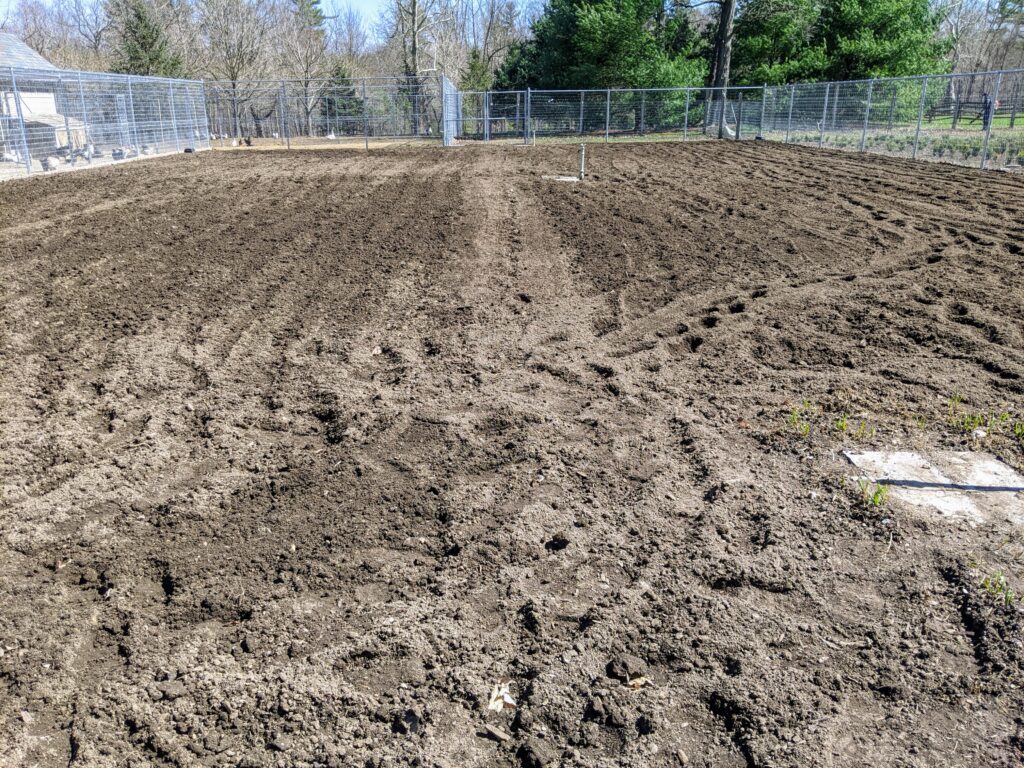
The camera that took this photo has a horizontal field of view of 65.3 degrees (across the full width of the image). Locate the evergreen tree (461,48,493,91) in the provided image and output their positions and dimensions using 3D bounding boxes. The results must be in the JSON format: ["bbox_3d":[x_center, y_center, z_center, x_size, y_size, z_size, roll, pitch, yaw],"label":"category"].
[{"bbox_3d":[-1.903,-15.523,42.337,1.992,4.181,1.992,-1,19,-2],"label":"evergreen tree"}]

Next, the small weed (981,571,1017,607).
[{"bbox_3d":[1.496,0.628,2.457,0.080,0.066,0.060,13,22,33],"label":"small weed"}]

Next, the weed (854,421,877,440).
[{"bbox_3d":[1.615,0.212,3.649,0.082,0.062,0.061,9,20,24],"label":"weed"}]

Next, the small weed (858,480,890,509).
[{"bbox_3d":[1.381,0.421,3.044,0.099,0.069,0.060,9,21,25],"label":"small weed"}]

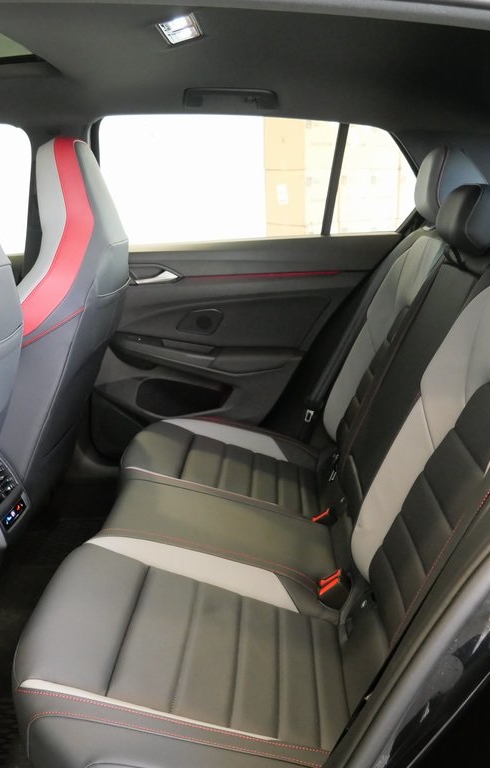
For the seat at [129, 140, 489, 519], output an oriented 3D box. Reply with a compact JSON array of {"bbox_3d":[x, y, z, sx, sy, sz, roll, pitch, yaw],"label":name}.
[{"bbox_3d":[0.132,-0.088,1.686,0.813,0.897,0.490,-1,16,3],"label":"seat"}]

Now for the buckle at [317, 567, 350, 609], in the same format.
[{"bbox_3d":[0.160,0.375,1.284,0.050,0.060,0.052,-25,12,9],"label":"buckle"}]

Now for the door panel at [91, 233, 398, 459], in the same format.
[{"bbox_3d":[0.008,-0.092,2.058,0.920,0.680,0.130,0,15,3],"label":"door panel"}]

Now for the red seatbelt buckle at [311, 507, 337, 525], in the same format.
[{"bbox_3d":[0.165,0.286,1.560,0.045,0.048,0.028,-25,12,9],"label":"red seatbelt buckle"}]

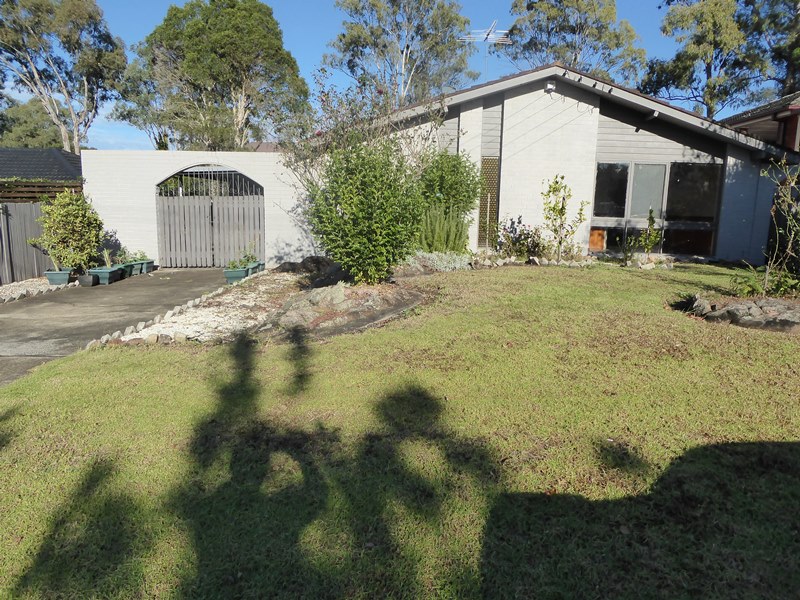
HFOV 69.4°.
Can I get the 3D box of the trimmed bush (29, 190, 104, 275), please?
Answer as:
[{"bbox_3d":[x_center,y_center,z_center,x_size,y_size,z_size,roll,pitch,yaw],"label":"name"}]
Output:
[{"bbox_3d":[-5.958,-1.237,10.360,1.220,1.497,1.200,1,9,0],"label":"trimmed bush"}]

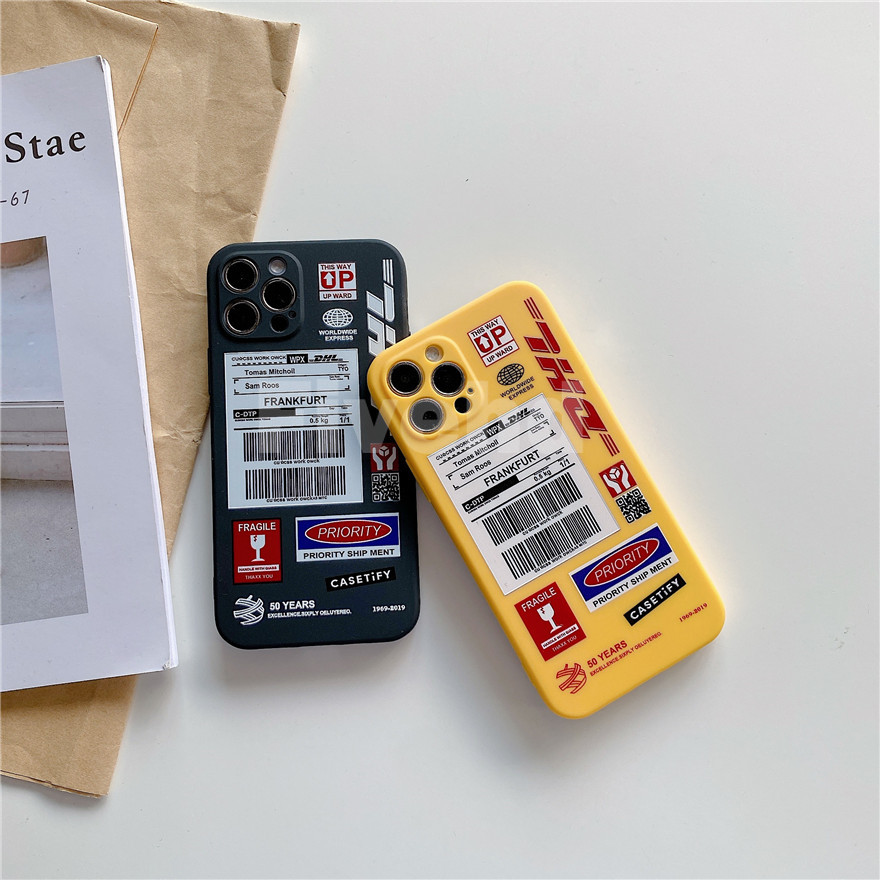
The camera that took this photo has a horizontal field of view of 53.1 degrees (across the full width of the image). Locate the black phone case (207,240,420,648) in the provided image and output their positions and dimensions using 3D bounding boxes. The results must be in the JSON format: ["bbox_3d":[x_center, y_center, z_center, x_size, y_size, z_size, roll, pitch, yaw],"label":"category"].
[{"bbox_3d":[-0.047,0.000,0.328,0.075,0.011,0.150,-2,85,-4],"label":"black phone case"}]

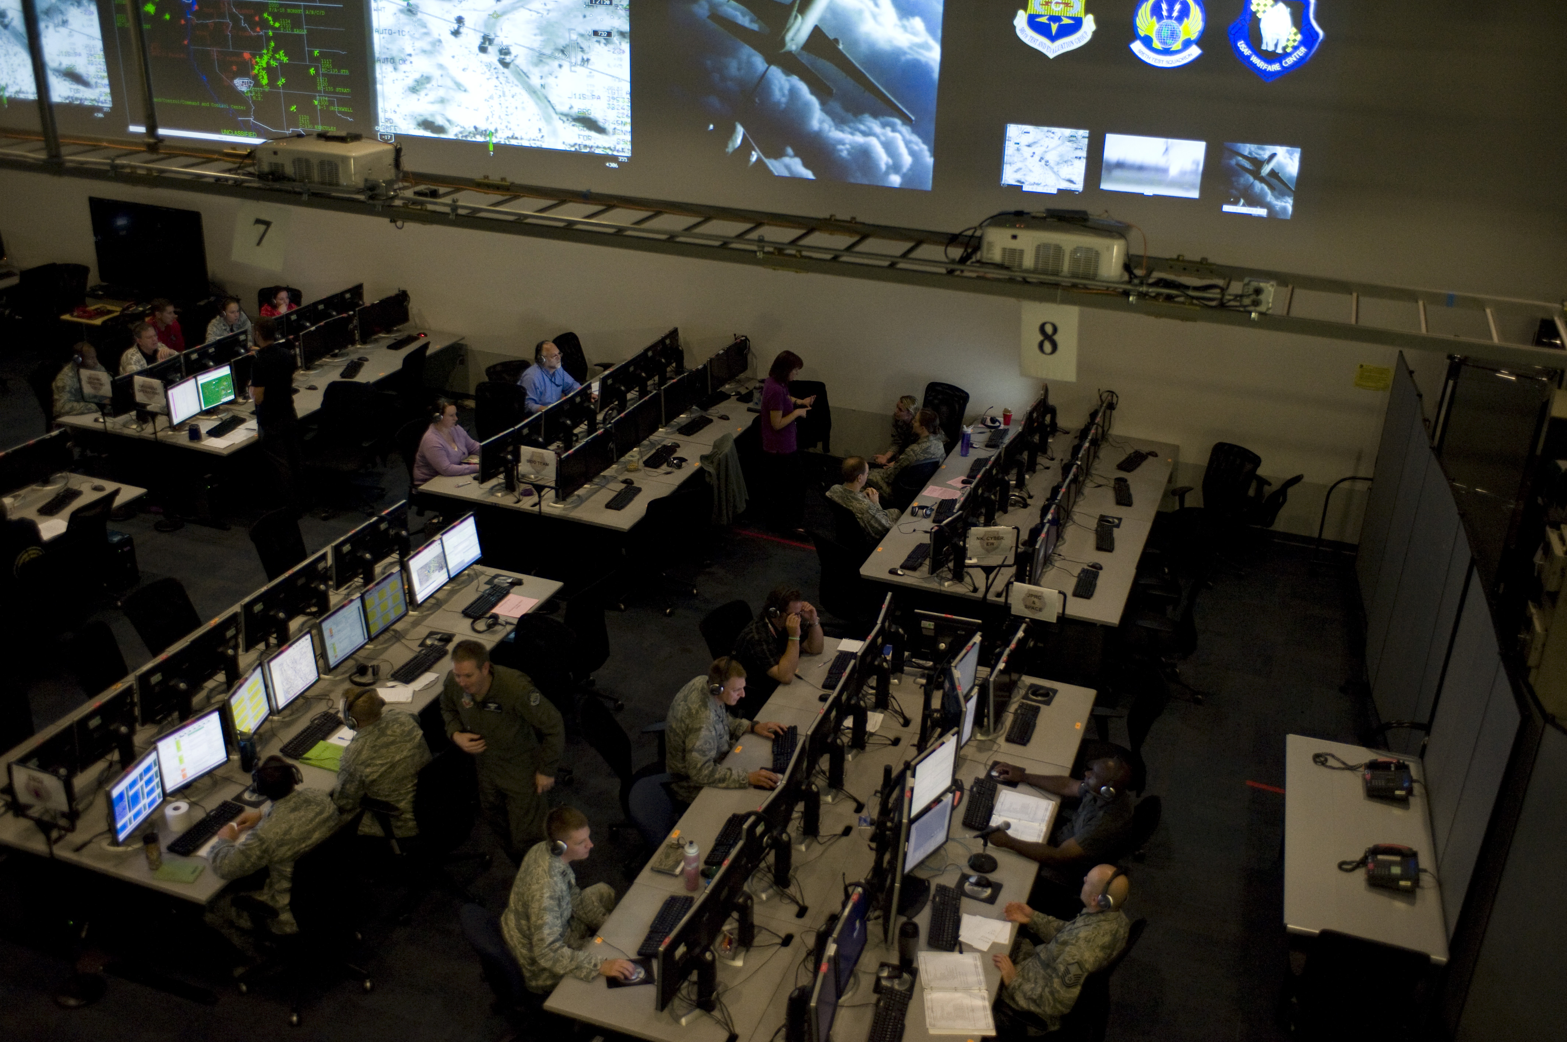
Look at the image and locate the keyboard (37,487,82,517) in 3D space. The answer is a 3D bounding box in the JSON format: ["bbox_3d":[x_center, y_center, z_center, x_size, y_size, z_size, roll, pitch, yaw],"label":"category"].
[{"bbox_3d":[-5.509,-0.144,11.282,0.152,0.035,0.455,6,24,8],"label":"keyboard"}]

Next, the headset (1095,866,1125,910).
[{"bbox_3d":[1.481,1.655,6.621,0.100,0.200,0.190,15,26,27],"label":"headset"}]

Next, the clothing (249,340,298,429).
[{"bbox_3d":[-4.361,-1.171,12.735,0.480,0.700,0.300,-14,29,-30],"label":"clothing"}]

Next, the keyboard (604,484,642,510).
[{"bbox_3d":[-1.261,-0.183,11.769,0.147,0.032,0.450,10,26,16],"label":"keyboard"}]

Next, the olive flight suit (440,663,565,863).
[{"bbox_3d":[-1.570,1.351,8.207,0.640,1.360,0.500,22,30,37],"label":"olive flight suit"}]

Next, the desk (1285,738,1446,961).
[{"bbox_3d":[3.125,2.047,8.207,0.760,0.740,1.820,9,26,15],"label":"desk"}]

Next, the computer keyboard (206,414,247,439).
[{"bbox_3d":[-4.846,-0.825,12.881,0.152,0.035,0.455,8,25,13],"label":"computer keyboard"}]

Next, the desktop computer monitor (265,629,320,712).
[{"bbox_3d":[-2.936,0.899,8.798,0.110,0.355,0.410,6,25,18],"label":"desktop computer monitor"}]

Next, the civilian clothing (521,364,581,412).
[{"bbox_3d":[-2.170,-1.086,13.831,0.550,0.700,0.540,10,24,16],"label":"civilian clothing"}]

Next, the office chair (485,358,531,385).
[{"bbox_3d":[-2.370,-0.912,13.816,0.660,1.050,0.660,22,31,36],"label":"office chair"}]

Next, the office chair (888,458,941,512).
[{"bbox_3d":[1.113,-0.356,12.963,0.650,0.980,0.650,-15,30,-32],"label":"office chair"}]

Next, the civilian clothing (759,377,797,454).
[{"bbox_3d":[-0.021,-0.904,12.623,0.310,0.630,0.440,5,24,7],"label":"civilian clothing"}]

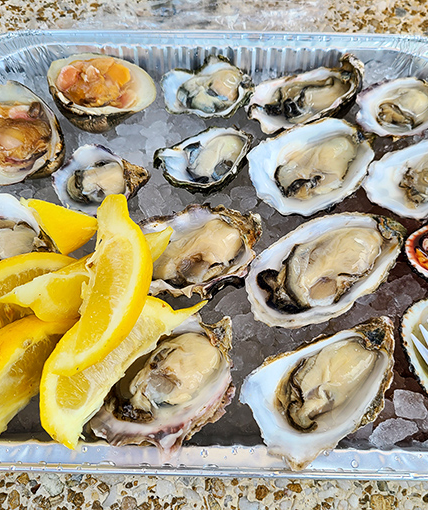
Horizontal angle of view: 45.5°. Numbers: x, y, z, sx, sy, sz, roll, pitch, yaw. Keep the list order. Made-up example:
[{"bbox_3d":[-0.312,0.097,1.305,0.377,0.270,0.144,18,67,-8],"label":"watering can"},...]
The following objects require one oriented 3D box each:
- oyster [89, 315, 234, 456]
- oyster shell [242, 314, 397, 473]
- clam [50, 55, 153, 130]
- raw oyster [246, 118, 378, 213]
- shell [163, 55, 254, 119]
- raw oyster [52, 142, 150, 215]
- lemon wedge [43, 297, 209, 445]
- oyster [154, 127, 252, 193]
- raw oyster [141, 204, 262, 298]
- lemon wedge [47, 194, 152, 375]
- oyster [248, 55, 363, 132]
[{"bbox_3d":[-0.021,0.059,0.227,0.077,0.027,0.046,-40,68,-20],"label":"oyster"},{"bbox_3d":[0.044,0.062,0.226,0.081,0.025,0.048,-38,67,-19],"label":"oyster shell"},{"bbox_3d":[-0.070,-0.101,0.323,0.075,0.029,0.052,19,57,13],"label":"clam"},{"bbox_3d":[0.056,-0.047,0.297,0.079,0.024,0.059,-28,64,-15],"label":"raw oyster"},{"bbox_3d":[-0.004,-0.101,0.321,0.054,0.022,0.047,1,69,1],"label":"shell"},{"bbox_3d":[-0.061,-0.038,0.287,0.053,0.022,0.044,1,66,1],"label":"raw oyster"},{"bbox_3d":[-0.041,0.043,0.221,0.036,0.034,0.084,37,67,19],"label":"lemon wedge"},{"bbox_3d":[-0.002,-0.052,0.298,0.060,0.021,0.042,-26,64,-14],"label":"oyster"},{"bbox_3d":[-0.007,0.002,0.270,0.073,0.025,0.055,-16,62,-9],"label":"raw oyster"},{"bbox_3d":[-0.047,0.013,0.215,0.033,0.030,0.081,7,61,4],"label":"lemon wedge"},{"bbox_3d":[0.055,-0.094,0.316,0.078,0.026,0.044,-21,67,-9],"label":"oyster"}]

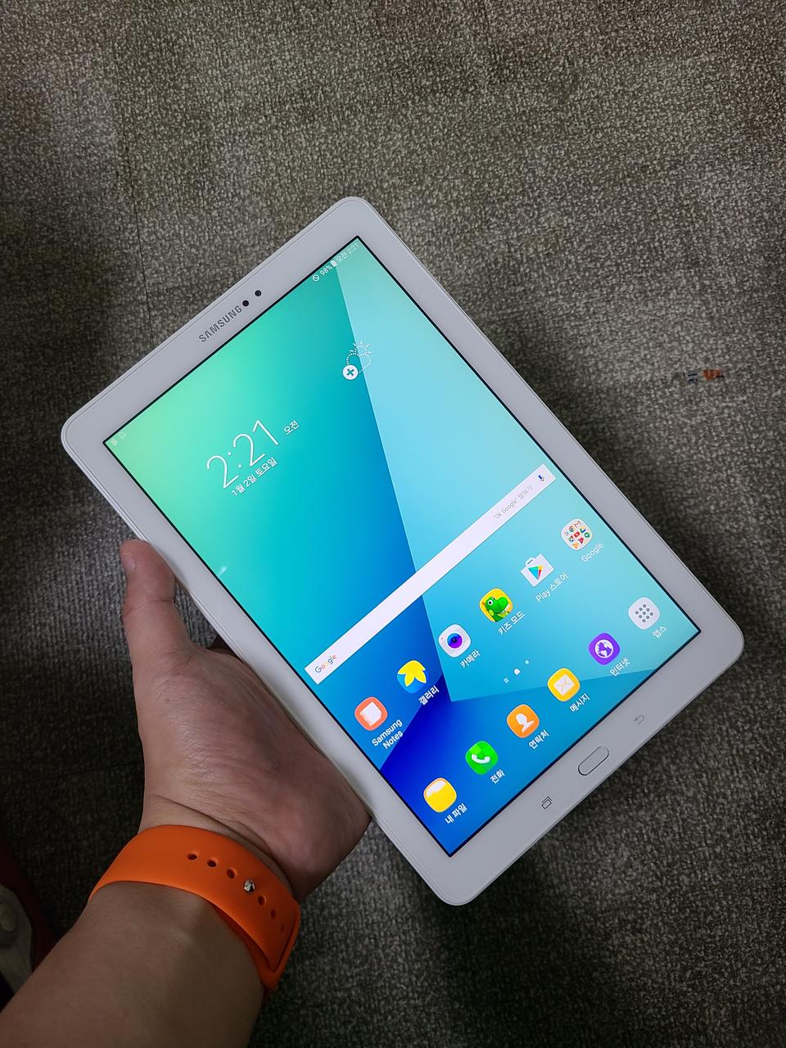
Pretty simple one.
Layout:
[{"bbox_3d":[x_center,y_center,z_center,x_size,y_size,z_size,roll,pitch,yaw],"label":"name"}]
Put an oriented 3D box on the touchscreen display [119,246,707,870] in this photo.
[{"bbox_3d":[0.004,0.006,0.327,0.137,0.008,0.219,-40,87,-4],"label":"touchscreen display"}]

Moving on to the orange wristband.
[{"bbox_3d":[-0.068,0.137,0.275,0.068,0.027,0.053,27,118,2],"label":"orange wristband"}]

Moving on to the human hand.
[{"bbox_3d":[-0.050,0.059,0.321,0.135,0.070,0.165,40,73,0],"label":"human hand"}]

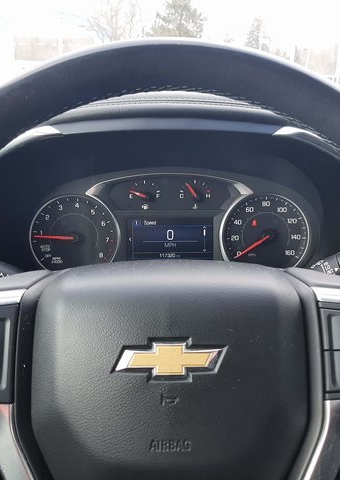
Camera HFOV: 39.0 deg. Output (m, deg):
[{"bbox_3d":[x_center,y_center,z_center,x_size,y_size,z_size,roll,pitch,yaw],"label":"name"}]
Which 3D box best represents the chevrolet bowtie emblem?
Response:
[{"bbox_3d":[0.000,0.074,0.297,0.068,0.023,0.007,0,-4,0],"label":"chevrolet bowtie emblem"}]

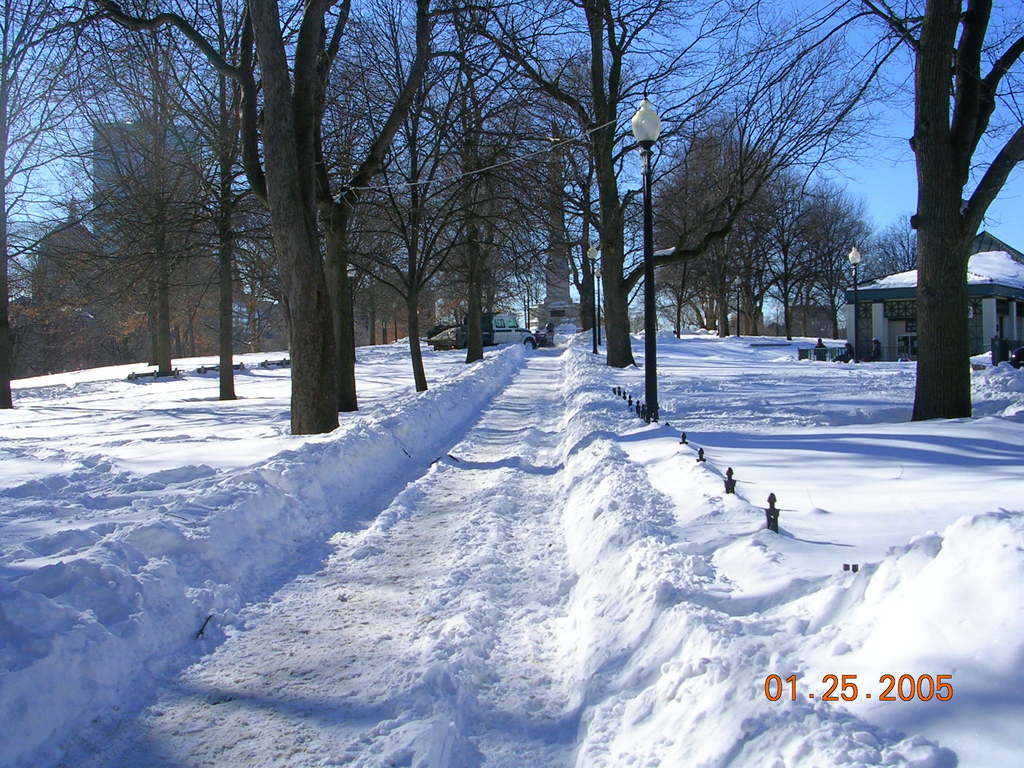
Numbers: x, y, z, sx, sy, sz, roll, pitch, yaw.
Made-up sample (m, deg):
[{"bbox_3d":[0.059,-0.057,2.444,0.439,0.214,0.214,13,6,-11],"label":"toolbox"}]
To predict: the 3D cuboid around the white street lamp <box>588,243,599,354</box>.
[{"bbox_3d":[3.275,-3.403,45.000,0.410,4.500,0.410,-1,1,0],"label":"white street lamp"}]

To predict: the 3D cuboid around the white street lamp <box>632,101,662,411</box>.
[{"bbox_3d":[1.971,-1.787,16.200,0.410,4.660,0.410,-1,1,0],"label":"white street lamp"}]

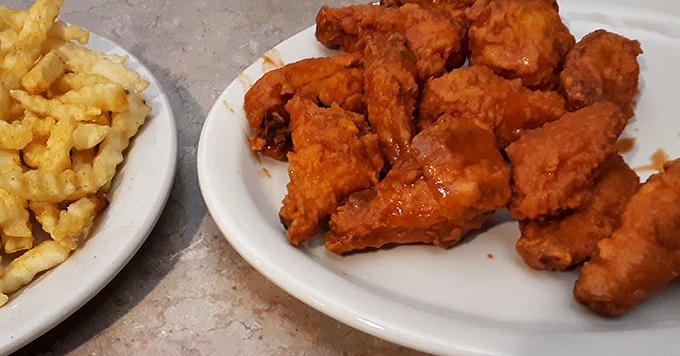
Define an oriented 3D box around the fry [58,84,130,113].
[{"bbox_3d":[-0.116,-0.038,0.258,0.030,0.009,0.009,4,50,6],"label":"fry"}]

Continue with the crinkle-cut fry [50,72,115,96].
[{"bbox_3d":[-0.126,-0.046,0.272,0.028,0.009,0.009,-9,51,-10],"label":"crinkle-cut fry"}]

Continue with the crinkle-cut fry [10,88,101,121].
[{"bbox_3d":[-0.128,-0.033,0.247,0.038,0.009,0.009,13,51,3],"label":"crinkle-cut fry"}]

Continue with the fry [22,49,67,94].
[{"bbox_3d":[-0.138,-0.050,0.258,0.009,0.009,0.021,7,48,6],"label":"fry"}]

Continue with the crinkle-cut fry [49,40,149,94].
[{"bbox_3d":[-0.123,-0.057,0.280,0.053,0.009,0.011,22,53,8],"label":"crinkle-cut fry"}]

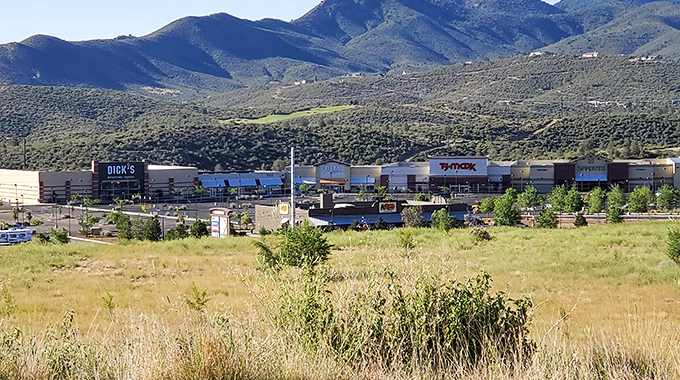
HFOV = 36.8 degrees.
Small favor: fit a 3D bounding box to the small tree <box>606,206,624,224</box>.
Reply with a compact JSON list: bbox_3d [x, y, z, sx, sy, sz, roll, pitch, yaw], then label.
[{"bbox_3d":[47.198,4.197,175.000,3.084,3.084,2.930,0,3,0],"label":"small tree"}]

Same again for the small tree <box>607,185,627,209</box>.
[{"bbox_3d":[60.091,1.521,222.000,4.216,5.750,4.005,0,4,0],"label":"small tree"}]

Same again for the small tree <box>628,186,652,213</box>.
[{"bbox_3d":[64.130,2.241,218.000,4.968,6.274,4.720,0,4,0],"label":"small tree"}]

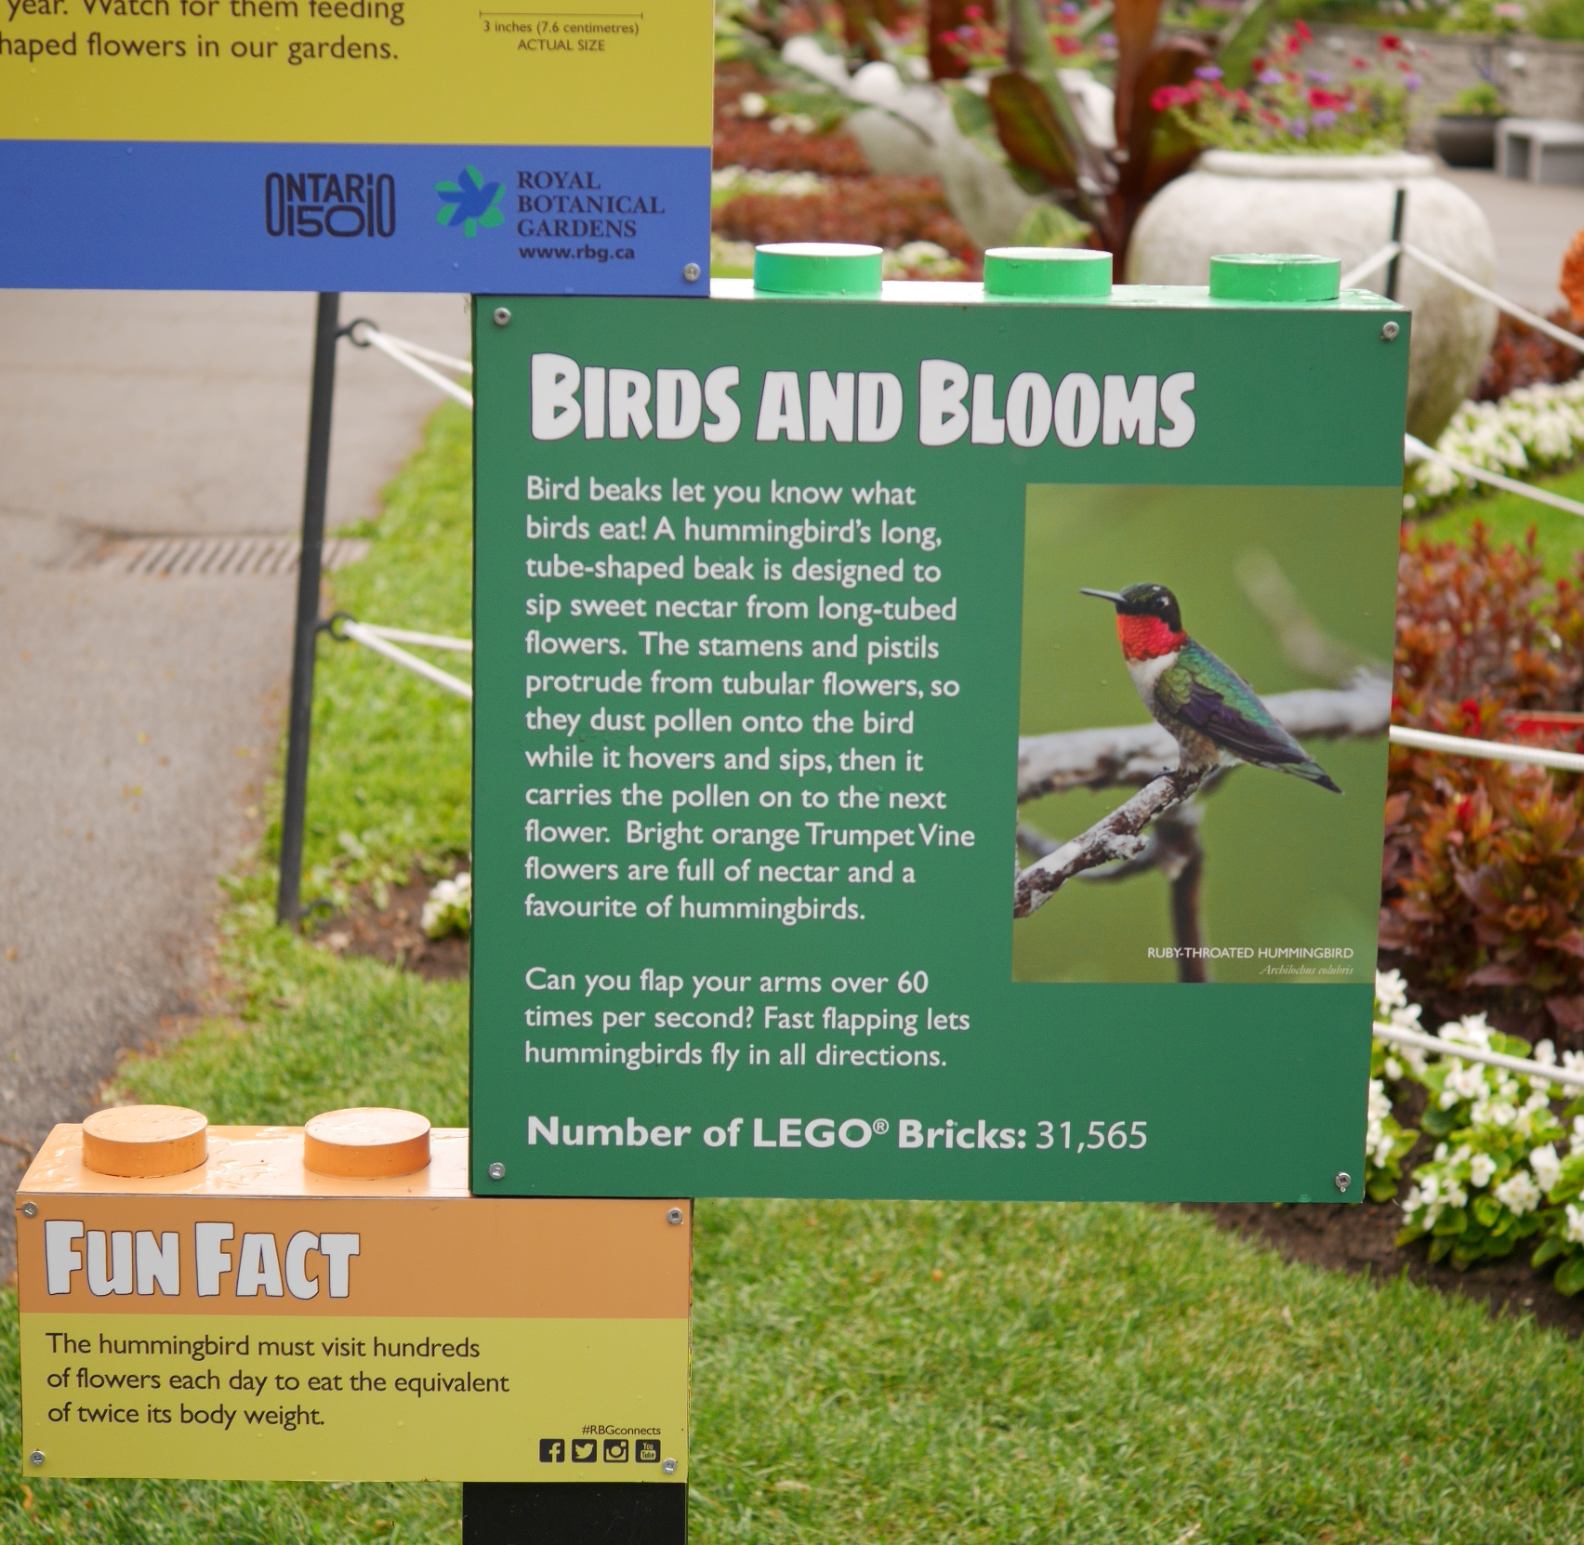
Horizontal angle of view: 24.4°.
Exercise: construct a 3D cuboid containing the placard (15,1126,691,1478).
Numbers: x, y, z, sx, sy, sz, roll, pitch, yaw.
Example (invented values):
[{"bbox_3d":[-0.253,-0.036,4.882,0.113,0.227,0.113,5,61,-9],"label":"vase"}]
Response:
[{"bbox_3d":[-0.223,0.269,1.916,0.339,0.168,0.118,1,12,-2],"label":"placard"}]

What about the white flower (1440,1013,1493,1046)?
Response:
[{"bbox_3d":[0.792,0.301,4.300,0.062,0.042,0.048,3,12,11],"label":"white flower"}]

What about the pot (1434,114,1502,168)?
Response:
[{"bbox_3d":[5.392,-4.993,29.000,0.580,0.440,0.580,3,12,10],"label":"pot"}]

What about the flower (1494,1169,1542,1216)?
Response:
[{"bbox_3d":[0.809,0.468,4.080,0.054,0.053,0.045,3,12,12],"label":"flower"}]

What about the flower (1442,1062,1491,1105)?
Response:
[{"bbox_3d":[0.773,0.357,4.200,0.057,0.050,0.045,3,12,11],"label":"flower"}]

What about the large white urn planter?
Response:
[{"bbox_3d":[1.600,-1.427,11.250,1.130,0.960,1.130,3,12,8],"label":"large white urn planter"}]

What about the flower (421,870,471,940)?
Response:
[{"bbox_3d":[-0.505,0.196,5.400,0.085,0.100,0.075,0,12,-5],"label":"flower"}]

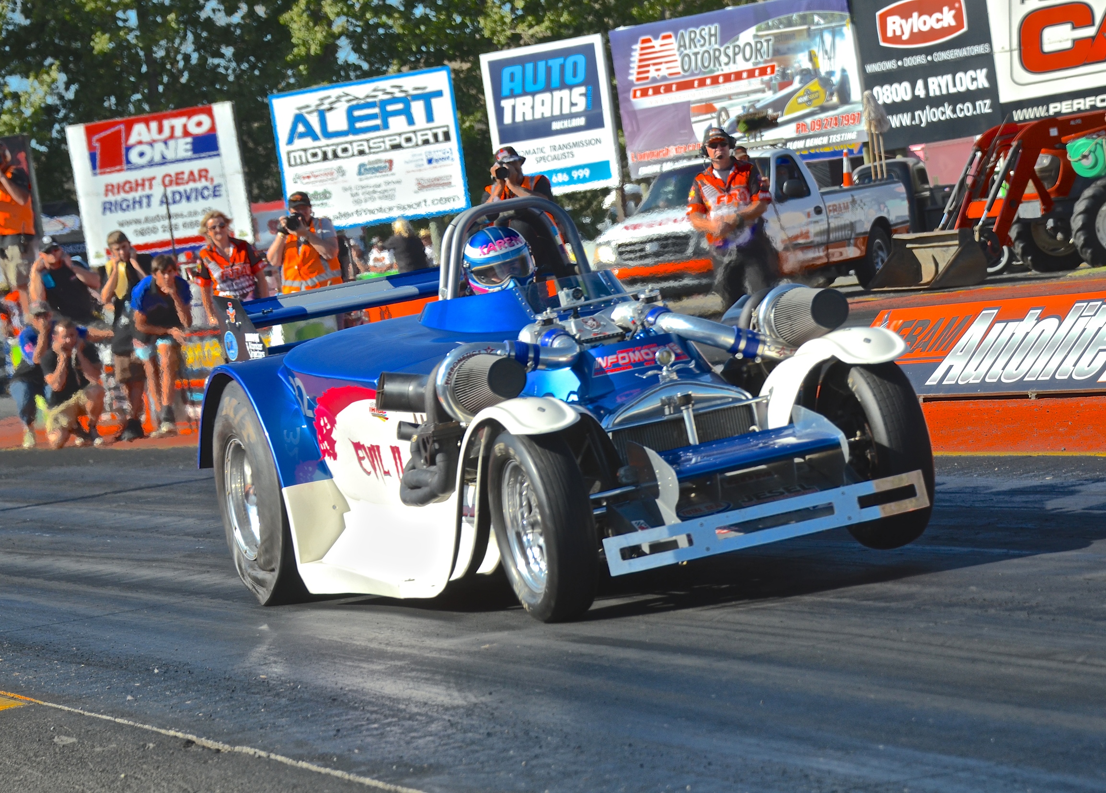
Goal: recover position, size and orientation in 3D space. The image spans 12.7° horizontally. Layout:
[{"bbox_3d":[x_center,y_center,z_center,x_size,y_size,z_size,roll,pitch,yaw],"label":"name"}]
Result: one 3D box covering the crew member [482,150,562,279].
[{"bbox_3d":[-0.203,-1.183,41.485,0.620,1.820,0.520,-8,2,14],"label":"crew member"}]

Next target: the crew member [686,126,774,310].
[{"bbox_3d":[1.373,-1.061,36.495,0.620,1.830,0.450,-8,2,7],"label":"crew member"}]

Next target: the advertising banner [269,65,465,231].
[{"bbox_3d":[-2.953,-3.963,80.392,3.150,2.360,0.080,-8,2,17],"label":"advertising banner"}]

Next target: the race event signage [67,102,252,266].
[{"bbox_3d":[-6.337,-3.420,80.393,2.850,2.360,0.080,-8,2,17],"label":"race event signage"}]

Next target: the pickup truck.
[{"bbox_3d":[2.289,-1.991,58.228,2.050,1.840,5.400,-8,2,25],"label":"pickup truck"}]

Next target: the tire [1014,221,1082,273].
[{"bbox_3d":[5.323,-1.824,53.501,1.040,1.040,0.290,-10,3,-34],"label":"tire"}]

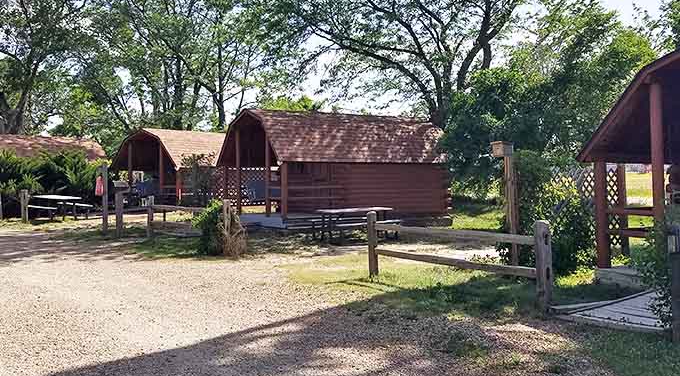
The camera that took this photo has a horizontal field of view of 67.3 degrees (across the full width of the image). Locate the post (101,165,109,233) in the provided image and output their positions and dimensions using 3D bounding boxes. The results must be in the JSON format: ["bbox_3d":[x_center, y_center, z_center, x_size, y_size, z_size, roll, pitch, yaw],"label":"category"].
[{"bbox_3d":[-6.644,0.300,14.407,0.170,1.950,0.170,-1,1,0],"label":"post"}]

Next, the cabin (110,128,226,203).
[{"bbox_3d":[-7.315,-0.995,27.384,4.700,3.800,7.400,0,1,34],"label":"cabin"}]

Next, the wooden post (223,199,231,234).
[{"bbox_3d":[-2.649,0.789,11.917,0.150,1.080,0.150,-1,1,0],"label":"wooden post"}]

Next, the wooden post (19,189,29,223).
[{"bbox_3d":[-10.667,0.605,17.213,0.220,1.080,0.220,-1,1,0],"label":"wooden post"}]

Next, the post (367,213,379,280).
[{"bbox_3d":[0.508,0.871,7.869,0.140,1.070,0.140,-1,1,0],"label":"post"}]

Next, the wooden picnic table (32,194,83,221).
[{"bbox_3d":[-9.710,0.724,17.615,1.500,0.760,1.850,-2,1,-40],"label":"wooden picnic table"}]

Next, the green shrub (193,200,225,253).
[{"bbox_3d":[-2.863,0.788,11.117,0.640,1.140,0.650,-1,1,0],"label":"green shrub"}]

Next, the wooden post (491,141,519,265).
[{"bbox_3d":[2.821,0.280,8.758,0.380,2.150,0.330,0,1,37],"label":"wooden post"}]

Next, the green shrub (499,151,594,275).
[{"bbox_3d":[3.582,0.343,8.860,1.500,2.020,1.300,-1,1,0],"label":"green shrub"}]

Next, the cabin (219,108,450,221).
[{"bbox_3d":[-0.191,-0.786,19.428,7.500,3.800,4.700,-2,1,-34],"label":"cabin"}]

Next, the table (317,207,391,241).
[{"bbox_3d":[0.430,0.908,13.321,1.900,0.760,1.500,-2,1,-35],"label":"table"}]

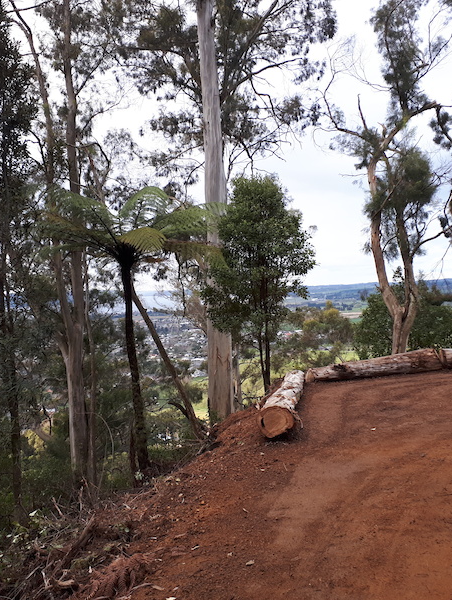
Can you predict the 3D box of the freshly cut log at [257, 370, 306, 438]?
[{"bbox_3d":[0.830,1.304,8.375,0.390,0.370,3.299,-2,1,10],"label":"freshly cut log"}]

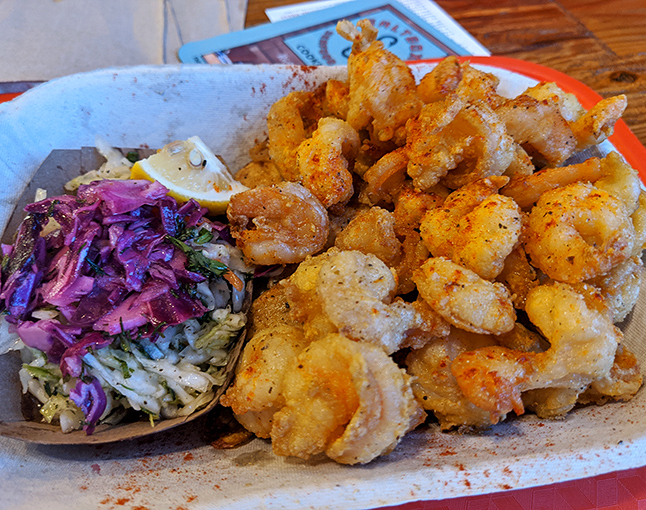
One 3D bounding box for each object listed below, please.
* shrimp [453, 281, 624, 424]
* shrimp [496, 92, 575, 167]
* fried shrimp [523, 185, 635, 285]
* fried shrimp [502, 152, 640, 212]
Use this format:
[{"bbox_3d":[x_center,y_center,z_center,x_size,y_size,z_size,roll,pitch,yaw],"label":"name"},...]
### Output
[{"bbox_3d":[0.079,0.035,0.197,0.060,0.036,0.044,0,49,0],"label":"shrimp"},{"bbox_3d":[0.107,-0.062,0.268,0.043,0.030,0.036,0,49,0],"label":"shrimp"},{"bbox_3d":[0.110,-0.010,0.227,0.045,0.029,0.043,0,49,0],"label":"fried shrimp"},{"bbox_3d":[0.119,-0.033,0.255,0.066,0.026,0.030,-16,53,-12],"label":"fried shrimp"}]

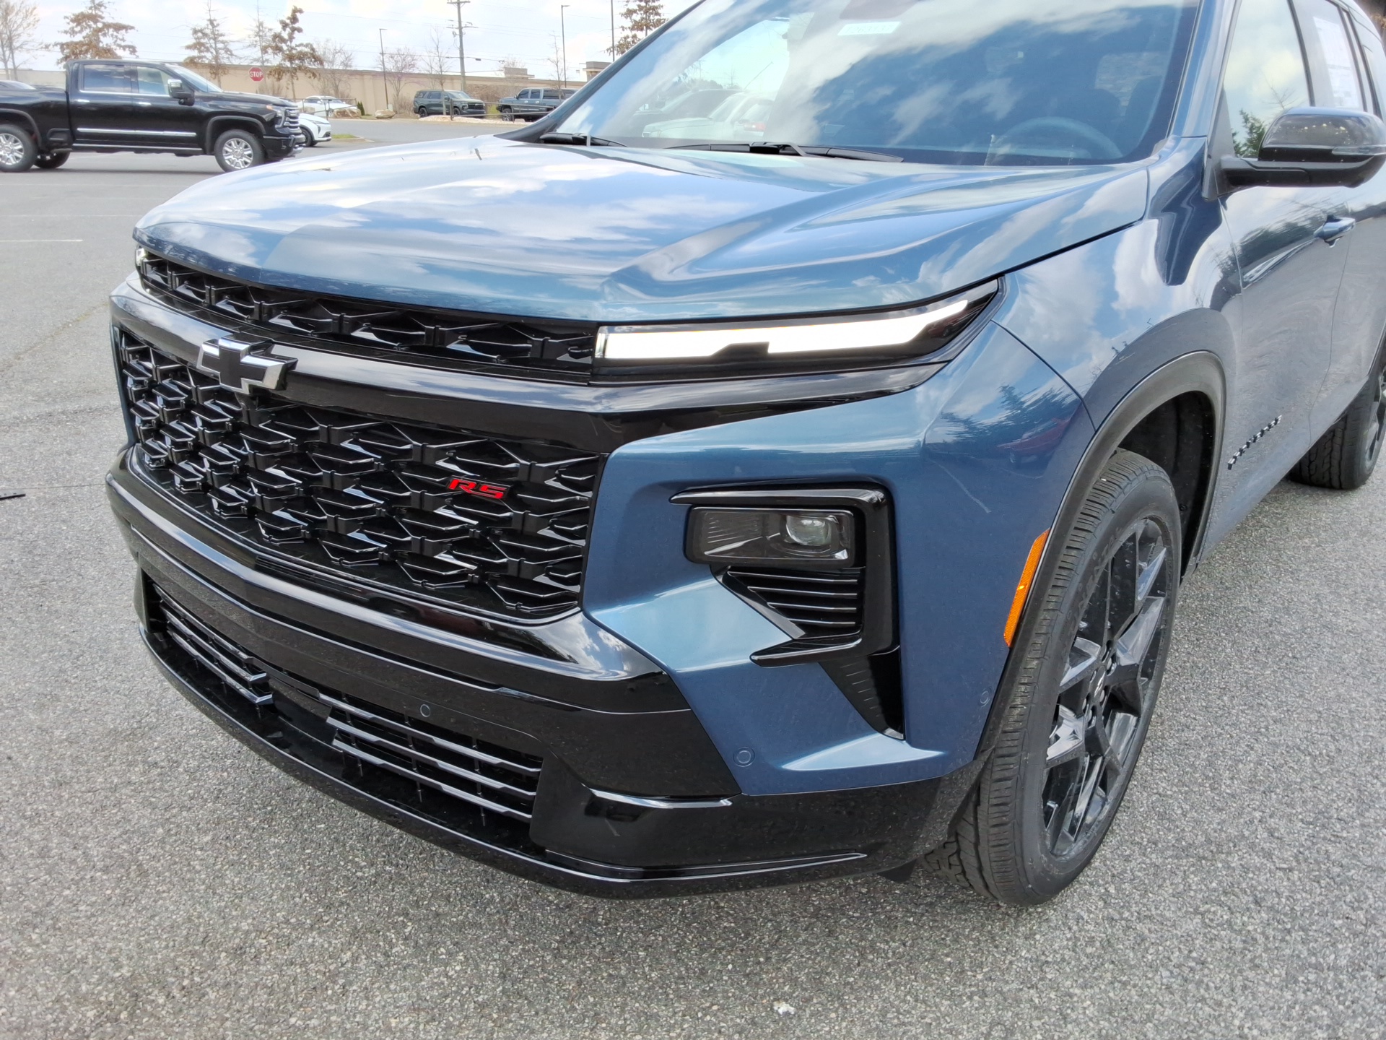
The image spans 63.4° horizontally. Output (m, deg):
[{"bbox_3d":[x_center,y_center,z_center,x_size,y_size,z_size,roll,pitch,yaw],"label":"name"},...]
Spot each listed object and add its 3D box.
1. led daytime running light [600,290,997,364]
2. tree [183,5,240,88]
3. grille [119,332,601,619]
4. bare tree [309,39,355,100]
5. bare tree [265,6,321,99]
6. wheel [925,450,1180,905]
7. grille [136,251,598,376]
[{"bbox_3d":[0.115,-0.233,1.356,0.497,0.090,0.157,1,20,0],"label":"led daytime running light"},{"bbox_3d":[-27.812,-26.615,64.969,3.263,6.100,3.263,-7,21,-20],"label":"tree"},{"bbox_3d":[-0.605,-0.095,1.692,1.180,0.260,0.150,16,24,35],"label":"grille"},{"bbox_3d":[-25.449,-31.240,79.145,3.287,5.060,3.287,-6,21,-16],"label":"bare tree"},{"bbox_3d":[-23.223,-26.540,64.996,3.264,5.940,3.264,-6,21,-17],"label":"bare tree"},{"bbox_3d":[0.615,0.247,1.999,0.277,0.800,0.800,16,24,35],"label":"wheel"},{"bbox_3d":[-0.583,-0.312,1.637,1.100,0.085,0.145,16,24,35],"label":"grille"}]

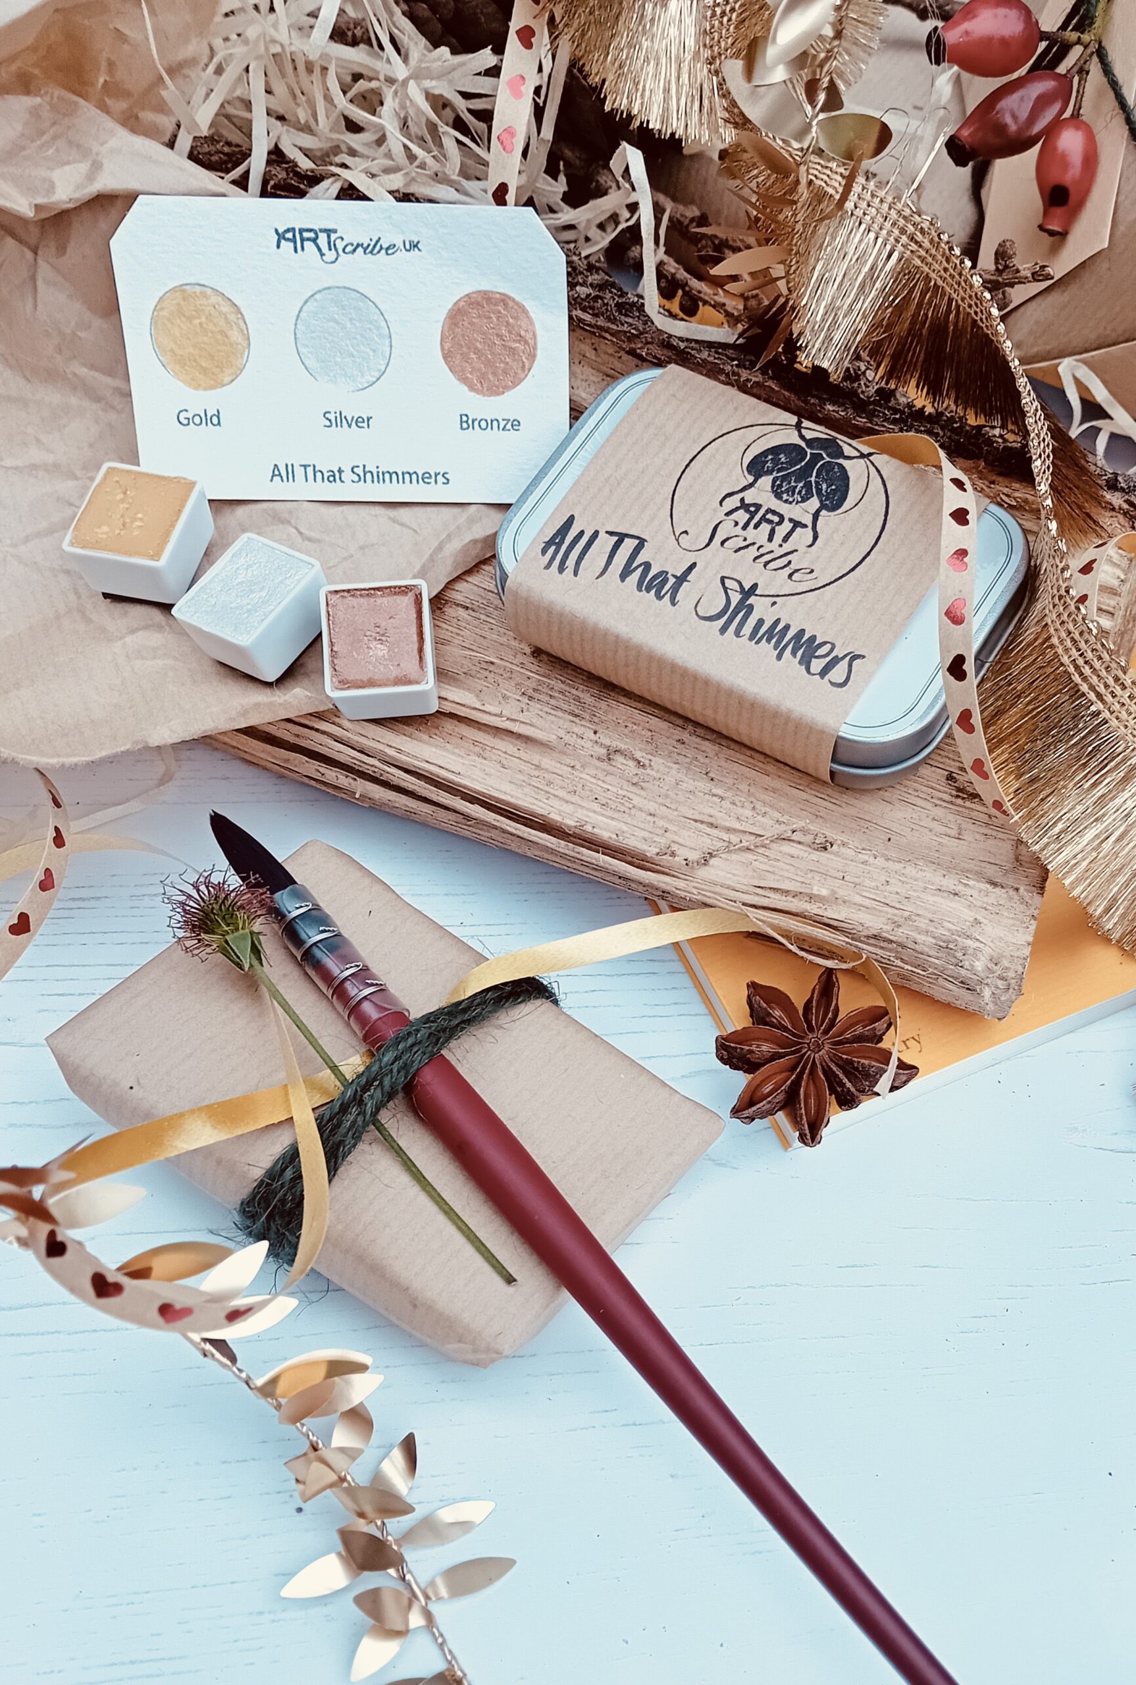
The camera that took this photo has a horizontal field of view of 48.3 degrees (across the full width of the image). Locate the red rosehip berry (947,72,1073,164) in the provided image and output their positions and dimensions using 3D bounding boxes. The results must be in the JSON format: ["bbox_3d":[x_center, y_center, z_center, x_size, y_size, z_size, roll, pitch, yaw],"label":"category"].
[{"bbox_3d":[0.082,-0.135,0.237,0.028,0.013,0.013,-37,64,-8],"label":"red rosehip berry"}]

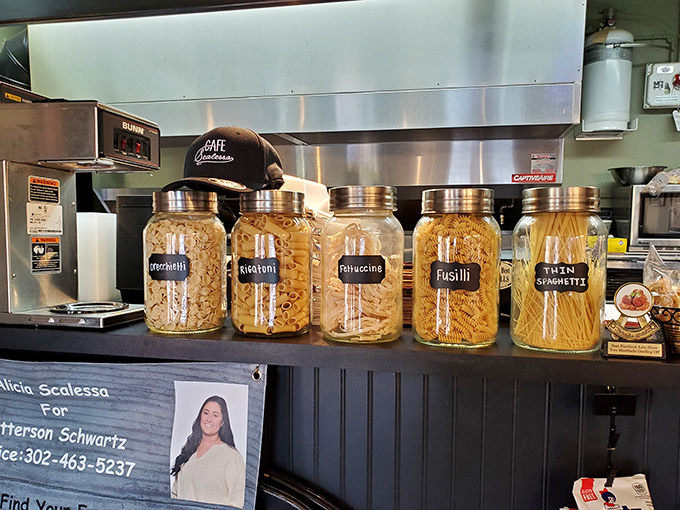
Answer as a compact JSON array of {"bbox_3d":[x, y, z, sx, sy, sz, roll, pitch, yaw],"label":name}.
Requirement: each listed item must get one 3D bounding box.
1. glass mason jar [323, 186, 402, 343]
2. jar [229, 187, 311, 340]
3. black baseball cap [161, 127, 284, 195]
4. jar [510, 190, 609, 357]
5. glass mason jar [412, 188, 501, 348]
[{"bbox_3d":[0.041,0.014,0.927,0.149,0.267,0.149,0,3,0],"label":"glass mason jar"},{"bbox_3d":[-0.128,0.013,0.973,0.149,0.263,0.149,0,3,0],"label":"jar"},{"bbox_3d":[-0.229,-0.184,0.980,0.183,0.132,0.268,1,3,18],"label":"black baseball cap"},{"bbox_3d":[0.376,0.021,0.879,0.149,0.263,0.149,1,3,19],"label":"jar"},{"bbox_3d":[0.205,0.019,0.898,0.149,0.263,0.149,1,3,13],"label":"glass mason jar"}]

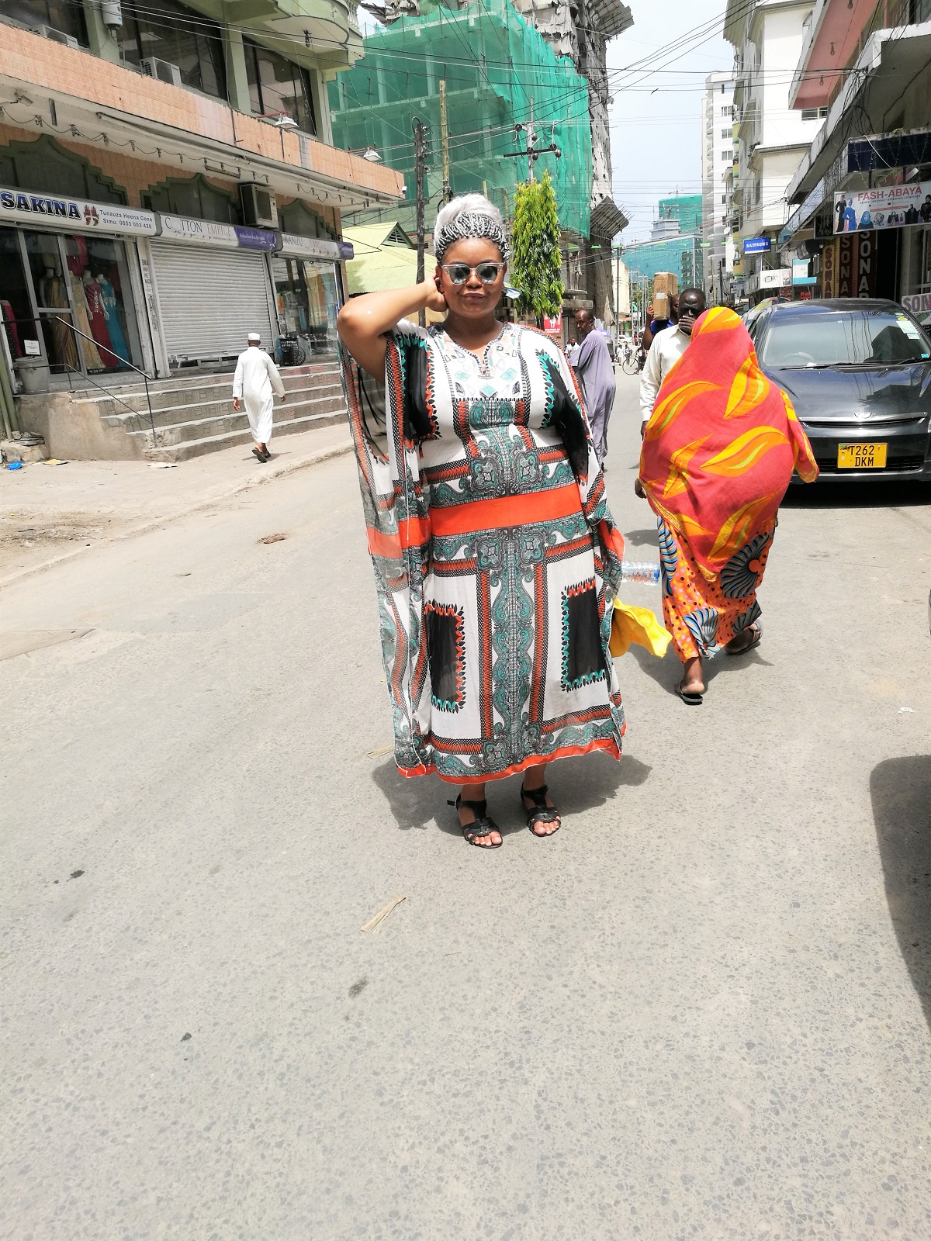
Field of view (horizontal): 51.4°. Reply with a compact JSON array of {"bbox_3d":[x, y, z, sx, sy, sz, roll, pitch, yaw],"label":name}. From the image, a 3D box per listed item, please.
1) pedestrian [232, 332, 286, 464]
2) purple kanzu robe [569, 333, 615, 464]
[{"bbox_3d":[-2.881,-3.108,13.466,0.600,1.700,0.460,-3,16,6],"label":"pedestrian"},{"bbox_3d":[1.291,-2.272,9.851,0.430,1.280,0.460,6,19,31],"label":"purple kanzu robe"}]

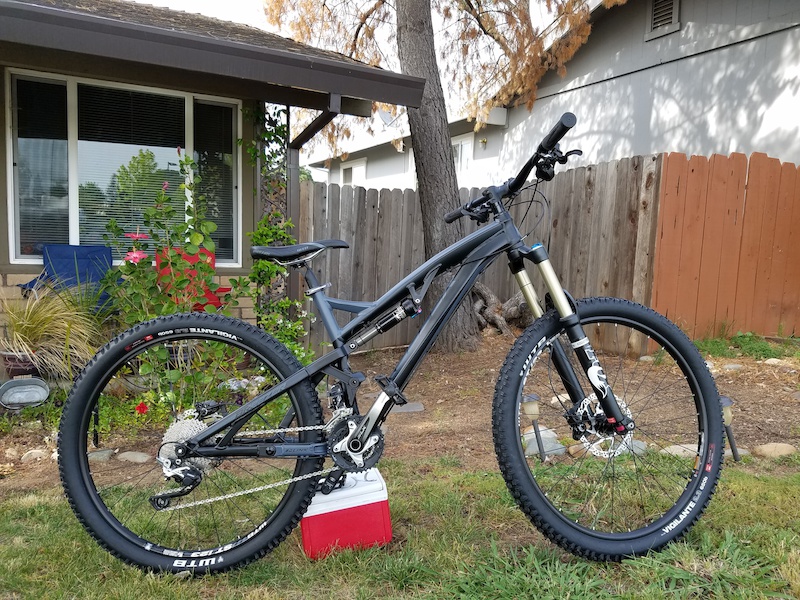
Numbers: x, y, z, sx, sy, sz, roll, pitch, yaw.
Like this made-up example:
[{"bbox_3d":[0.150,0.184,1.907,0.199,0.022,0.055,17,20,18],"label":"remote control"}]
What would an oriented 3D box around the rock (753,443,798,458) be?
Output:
[{"bbox_3d":[1.530,0.615,2.550,0.170,0.060,0.130,3,5,11],"label":"rock"}]

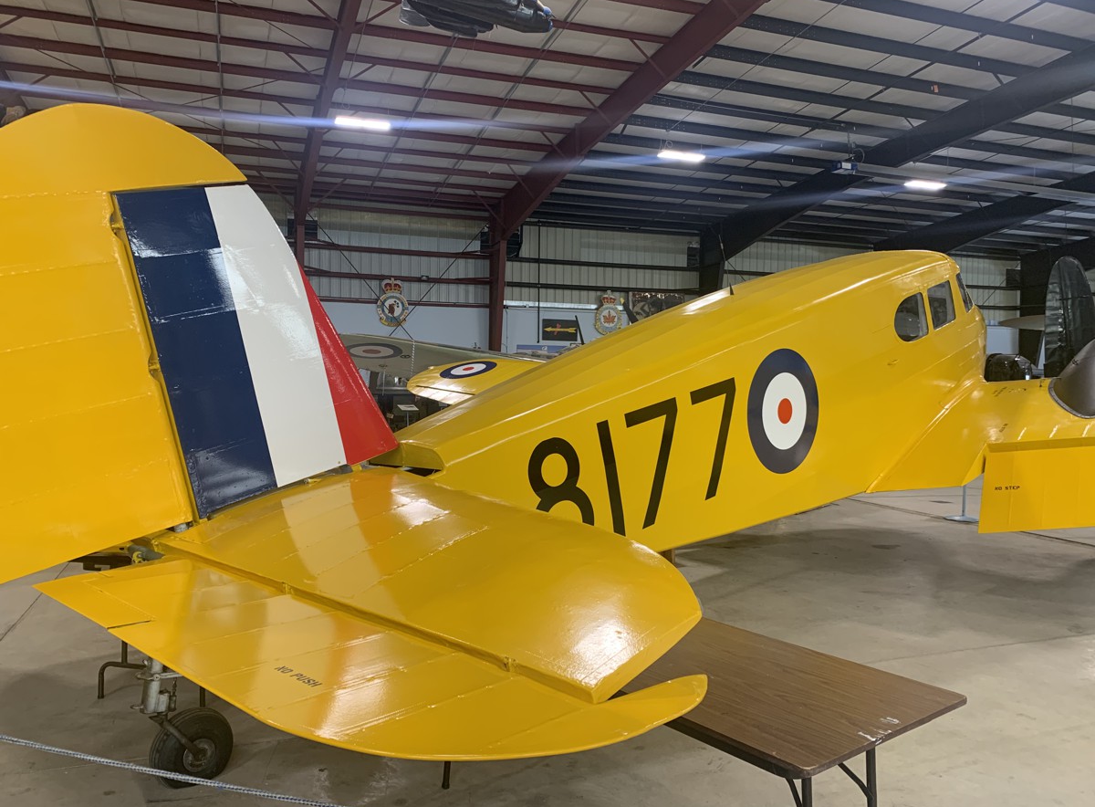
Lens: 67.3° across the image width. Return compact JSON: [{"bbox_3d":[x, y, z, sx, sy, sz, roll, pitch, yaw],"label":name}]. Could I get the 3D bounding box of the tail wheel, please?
[{"bbox_3d":[-1.435,1.375,3.333,0.310,0.298,0.130,0,1,-40],"label":"tail wheel"}]

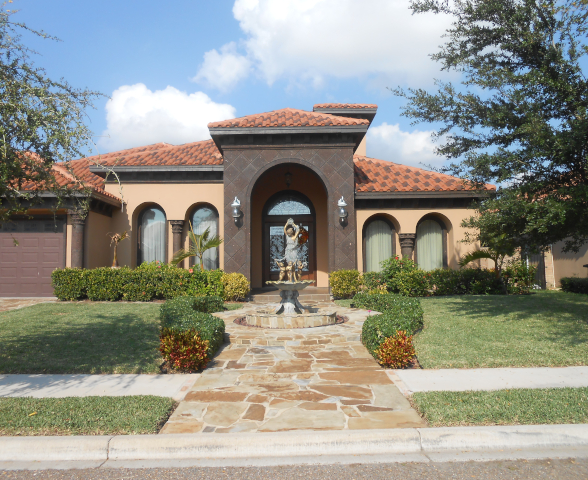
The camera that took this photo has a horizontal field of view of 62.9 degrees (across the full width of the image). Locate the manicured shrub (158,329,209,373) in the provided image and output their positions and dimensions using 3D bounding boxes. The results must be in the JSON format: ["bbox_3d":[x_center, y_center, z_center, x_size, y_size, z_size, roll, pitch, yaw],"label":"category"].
[{"bbox_3d":[-1.560,1.551,6.945,0.750,0.560,0.680,-1,-3,0],"label":"manicured shrub"}]

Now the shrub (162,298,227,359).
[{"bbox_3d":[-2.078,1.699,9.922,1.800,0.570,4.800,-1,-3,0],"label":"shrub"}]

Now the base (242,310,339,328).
[{"bbox_3d":[-0.057,1.739,10.970,2.080,0.265,2.080,-1,-3,0],"label":"base"}]

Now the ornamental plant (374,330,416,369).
[{"bbox_3d":[1.460,1.542,6.944,0.590,0.500,0.560,-1,-3,0],"label":"ornamental plant"}]

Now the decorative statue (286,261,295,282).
[{"bbox_3d":[-0.071,0.697,10.828,0.190,0.500,0.180,-1,-3,0],"label":"decorative statue"}]

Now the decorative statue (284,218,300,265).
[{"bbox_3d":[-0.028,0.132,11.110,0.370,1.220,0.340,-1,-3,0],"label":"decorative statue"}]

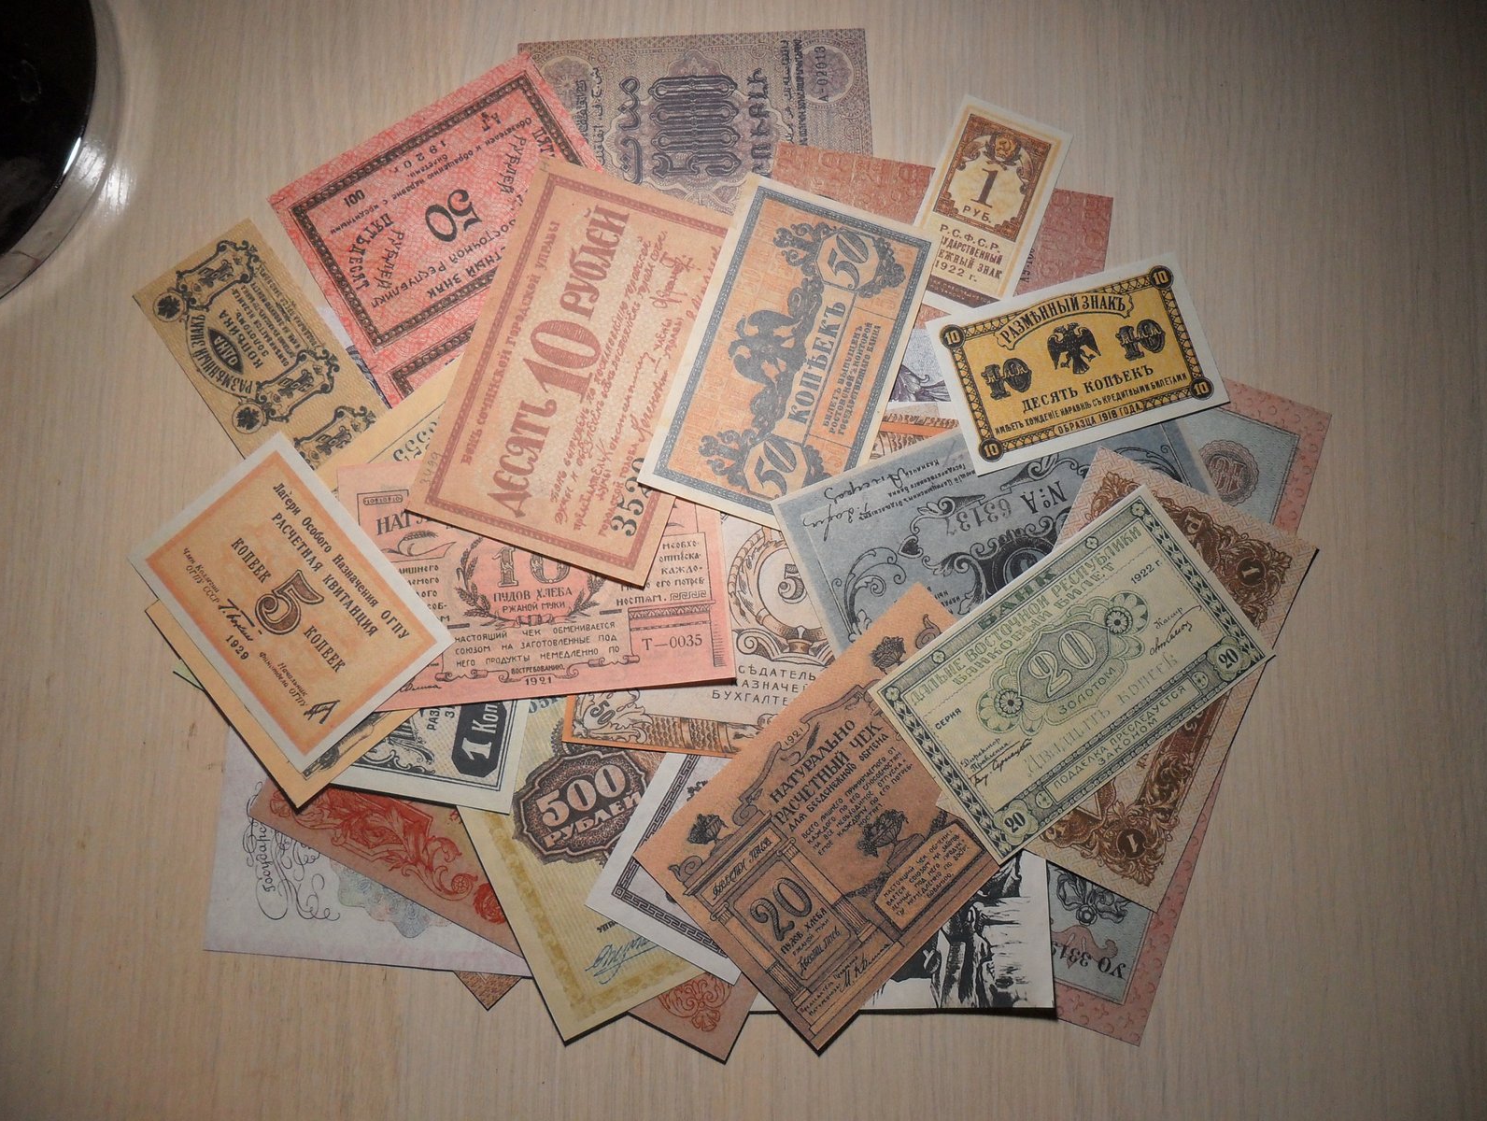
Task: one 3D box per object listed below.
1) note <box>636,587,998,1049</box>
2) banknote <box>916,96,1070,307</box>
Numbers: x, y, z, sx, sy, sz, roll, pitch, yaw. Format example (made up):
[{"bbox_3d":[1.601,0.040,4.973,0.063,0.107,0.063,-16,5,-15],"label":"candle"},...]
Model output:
[{"bbox_3d":[0.037,0.076,0.351,0.119,0.002,0.079,-44,85,-6],"label":"note"},{"bbox_3d":[0.078,-0.115,0.377,0.038,0.002,0.068,22,82,2],"label":"banknote"}]

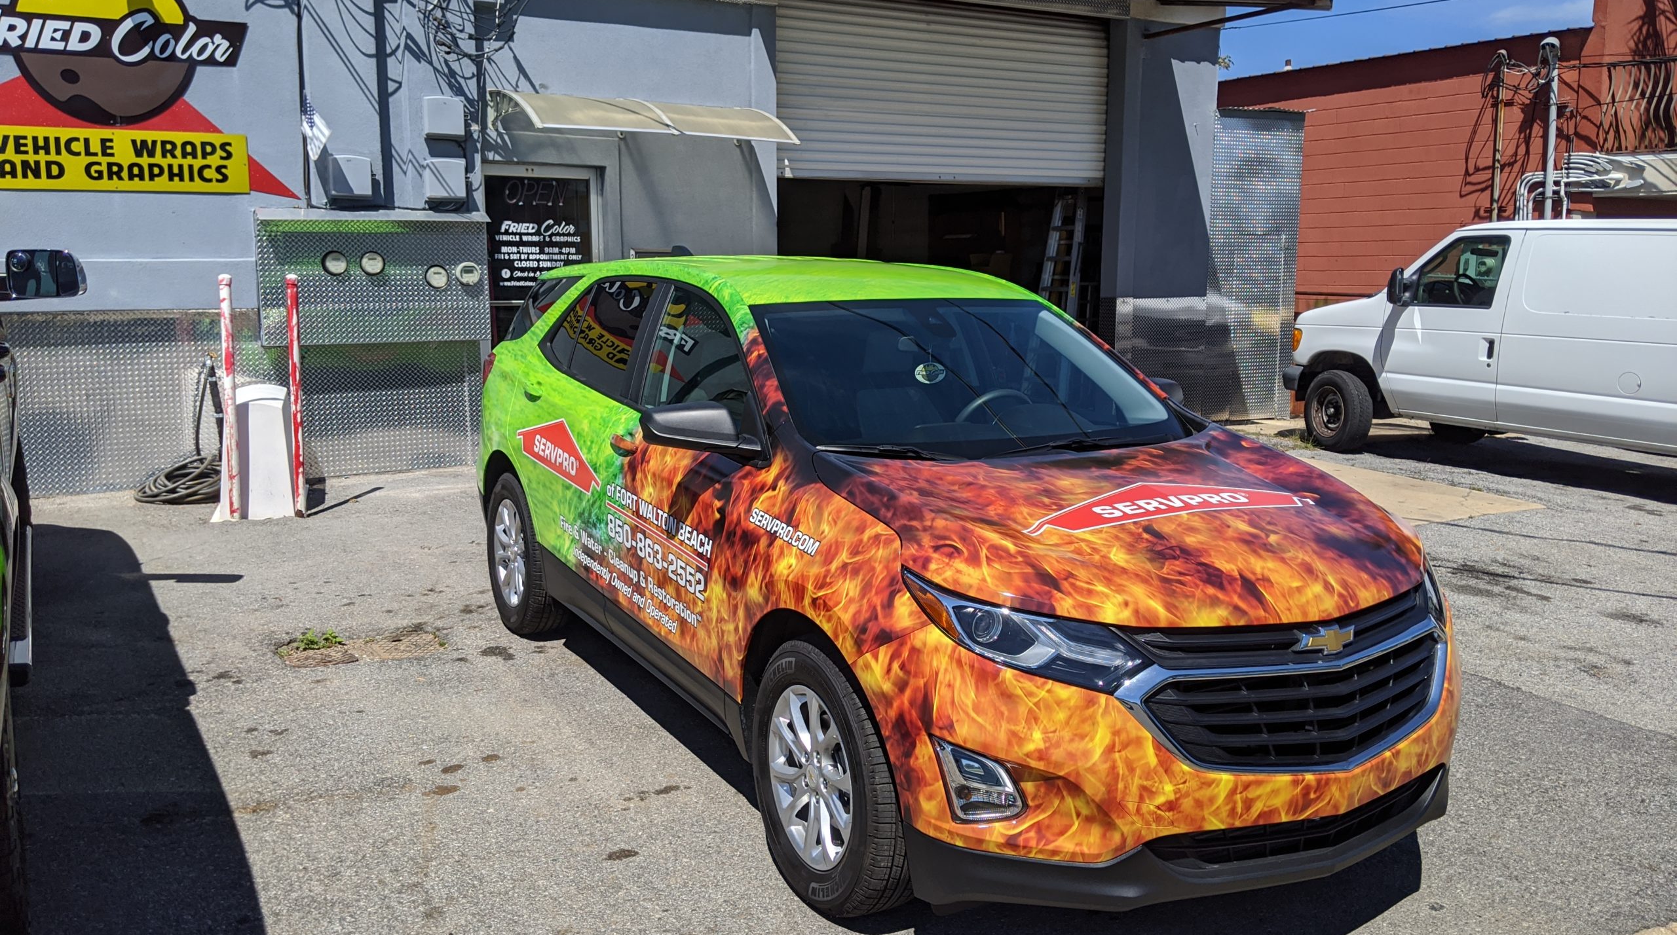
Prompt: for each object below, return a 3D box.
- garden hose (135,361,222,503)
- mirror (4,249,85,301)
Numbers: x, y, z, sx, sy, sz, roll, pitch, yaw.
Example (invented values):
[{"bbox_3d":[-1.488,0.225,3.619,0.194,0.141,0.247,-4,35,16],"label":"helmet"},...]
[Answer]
[{"bbox_3d":[-4.270,-0.245,8.620,0.700,0.880,0.580,-4,9,-27],"label":"garden hose"},{"bbox_3d":[-3.096,-0.753,5.100,0.275,0.195,0.160,-4,10,-29],"label":"mirror"}]

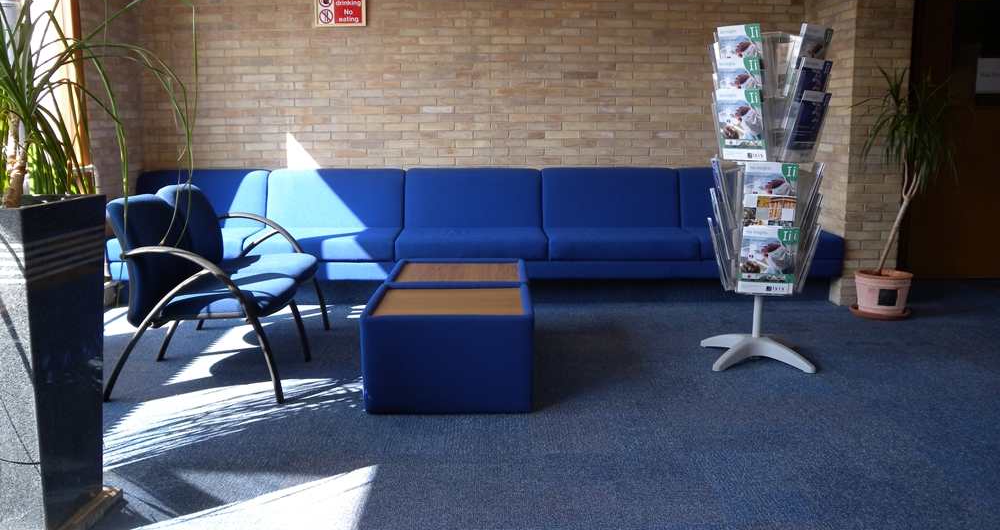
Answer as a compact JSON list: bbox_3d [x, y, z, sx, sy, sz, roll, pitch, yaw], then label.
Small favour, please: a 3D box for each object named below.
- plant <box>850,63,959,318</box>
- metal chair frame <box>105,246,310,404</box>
[{"bbox_3d":[2.201,-0.405,4.468,0.583,1.347,0.563,0,10,0],"label":"plant"},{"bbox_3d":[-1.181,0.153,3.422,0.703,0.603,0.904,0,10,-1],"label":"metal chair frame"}]

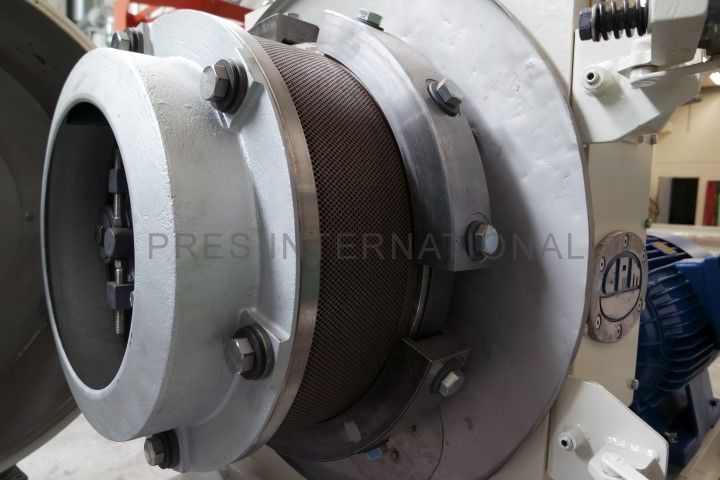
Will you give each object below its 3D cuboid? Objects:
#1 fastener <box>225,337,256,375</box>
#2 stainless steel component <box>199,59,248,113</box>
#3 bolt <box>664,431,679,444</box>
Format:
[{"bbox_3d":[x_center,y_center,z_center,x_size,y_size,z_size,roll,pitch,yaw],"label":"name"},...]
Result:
[{"bbox_3d":[-0.127,0.122,0.509,0.036,0.036,0.016,6,6,45],"label":"fastener"},{"bbox_3d":[-0.154,-0.172,0.536,0.058,0.058,0.031,6,6,45],"label":"stainless steel component"},{"bbox_3d":[0.973,0.618,1.500,0.041,0.025,0.041,6,6,45],"label":"bolt"}]

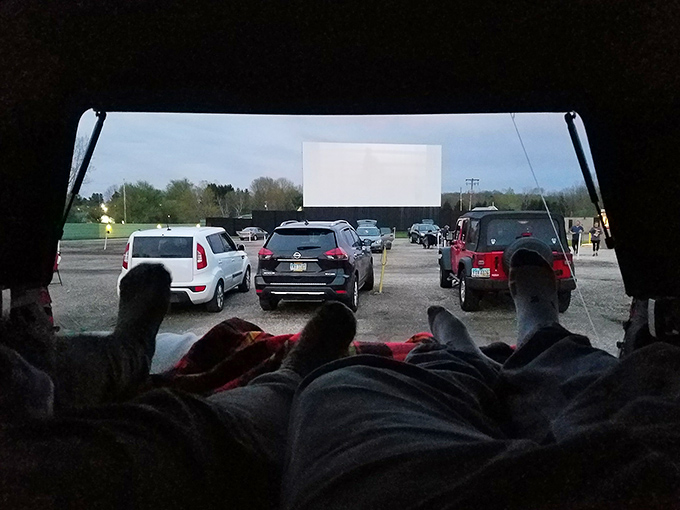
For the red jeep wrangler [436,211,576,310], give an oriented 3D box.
[{"bbox_3d":[3.169,0.028,10.371,1.900,1.820,4.620,0,4,4],"label":"red jeep wrangler"}]

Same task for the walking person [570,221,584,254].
[{"bbox_3d":[12.324,-0.900,26.500,0.620,1.749,0.420,1,4,20],"label":"walking person"}]

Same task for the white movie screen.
[{"bbox_3d":[5.654,-13.215,85.197,23.592,10.527,0.500,-1,3,-10],"label":"white movie screen"}]

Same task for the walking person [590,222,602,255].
[{"bbox_3d":[12.506,-0.763,24.900,0.600,1.672,0.420,1,4,20],"label":"walking person"}]

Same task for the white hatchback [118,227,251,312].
[{"bbox_3d":[-3.112,0.175,10.951,1.820,1.620,4.120,0,5,1],"label":"white hatchback"}]

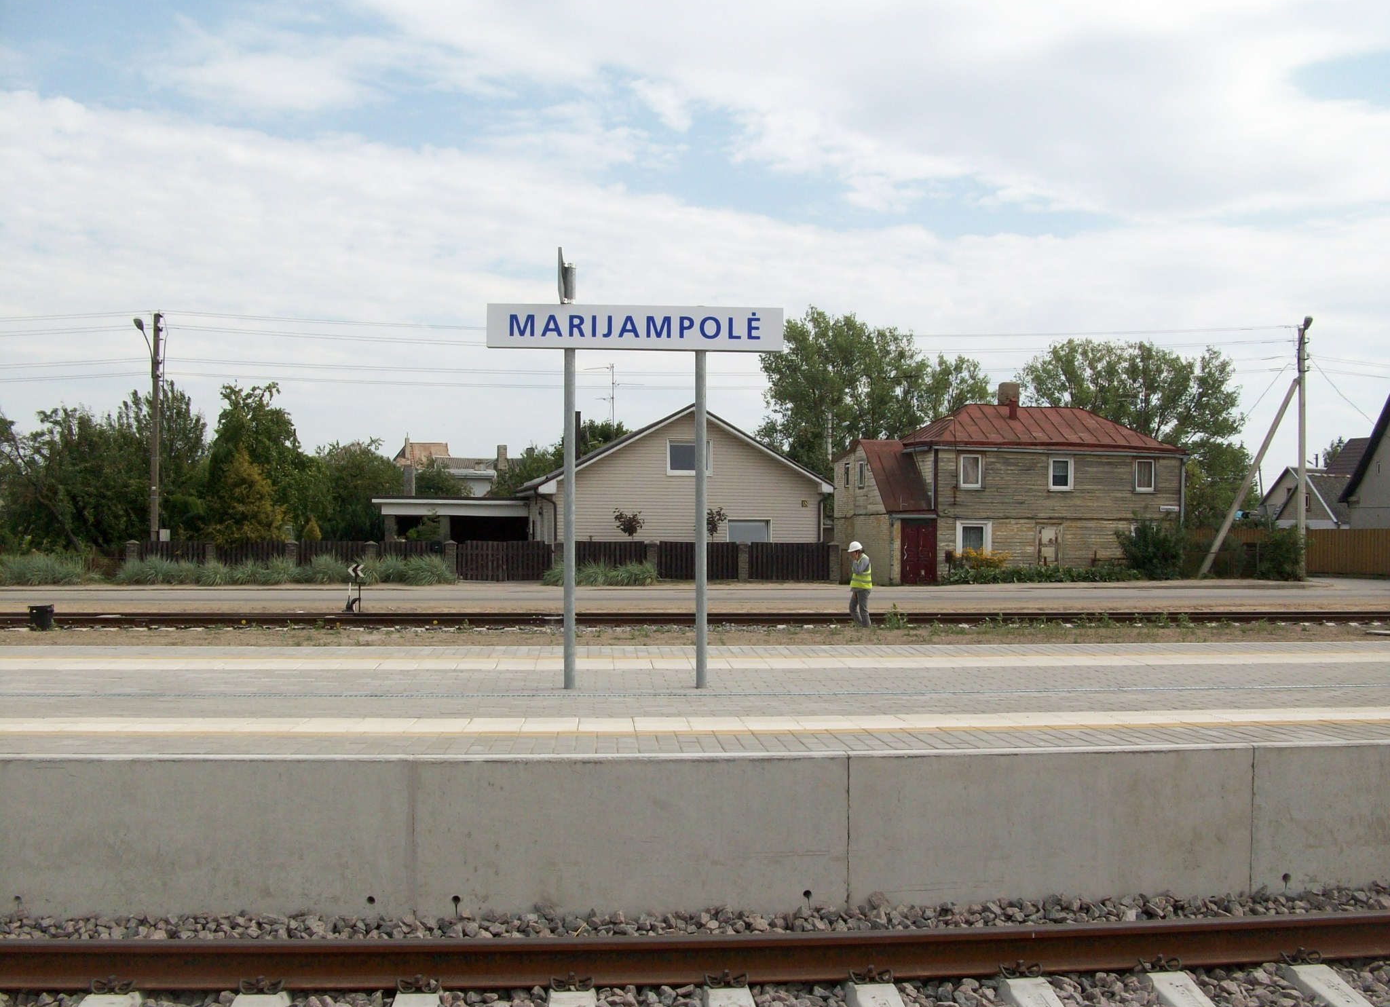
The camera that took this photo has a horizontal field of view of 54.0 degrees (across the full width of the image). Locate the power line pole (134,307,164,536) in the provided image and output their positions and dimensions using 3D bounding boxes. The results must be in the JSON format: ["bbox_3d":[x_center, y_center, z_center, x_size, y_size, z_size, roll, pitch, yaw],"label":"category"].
[{"bbox_3d":[-19.000,-2.000,47.500,1.000,9.300,0.800,0,-1,-4],"label":"power line pole"}]

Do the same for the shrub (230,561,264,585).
[{"bbox_3d":[-14.650,2.270,44.600,1.150,0.800,1.100,0,-1,-4],"label":"shrub"}]

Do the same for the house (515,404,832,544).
[{"bbox_3d":[-1.300,-0.350,57.000,11.500,6.600,9.500,0,-1,-13],"label":"house"}]

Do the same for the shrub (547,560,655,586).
[{"bbox_3d":[-3.348,2.449,48.100,3.850,0.970,1.400,0,-1,-4],"label":"shrub"}]

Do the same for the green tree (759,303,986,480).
[{"bbox_3d":[9.944,-3.777,76.000,12.800,14.270,10.500,0,-1,-4],"label":"green tree"}]

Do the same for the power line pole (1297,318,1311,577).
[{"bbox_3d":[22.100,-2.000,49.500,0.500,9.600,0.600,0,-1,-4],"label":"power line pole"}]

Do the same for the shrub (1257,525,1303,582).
[{"bbox_3d":[21.270,1.820,49.600,1.700,2.050,1.600,0,-1,-4],"label":"shrub"}]

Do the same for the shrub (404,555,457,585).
[{"bbox_3d":[-9.277,2.319,47.800,1.850,1.020,1.400,0,-1,-4],"label":"shrub"}]

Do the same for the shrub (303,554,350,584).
[{"bbox_3d":[-12.230,2.150,45.200,1.550,1.000,1.300,0,-1,-4],"label":"shrub"}]

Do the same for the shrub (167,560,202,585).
[{"bbox_3d":[-17.627,2.379,47.100,1.200,0.850,1.100,0,-1,-4],"label":"shrub"}]

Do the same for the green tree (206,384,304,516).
[{"bbox_3d":[-17.696,-0.964,55.000,4.100,7.830,4.000,0,-1,-4],"label":"green tree"}]

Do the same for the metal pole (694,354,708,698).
[{"bbox_3d":[0.044,-0.039,9.220,0.078,2.580,0.078,0,-1,-4],"label":"metal pole"}]

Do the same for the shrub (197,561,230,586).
[{"bbox_3d":[-16.580,2.430,47.000,1.150,0.880,1.100,0,-1,-4],"label":"shrub"}]

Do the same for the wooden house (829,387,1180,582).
[{"bbox_3d":[12.316,-0.837,53.832,11.770,7.740,6.900,0,-1,-11],"label":"wooden house"}]

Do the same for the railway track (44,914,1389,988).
[{"bbox_3d":[0.103,1.783,5.347,5.600,0.170,0.160,0,-1,-4],"label":"railway track"}]

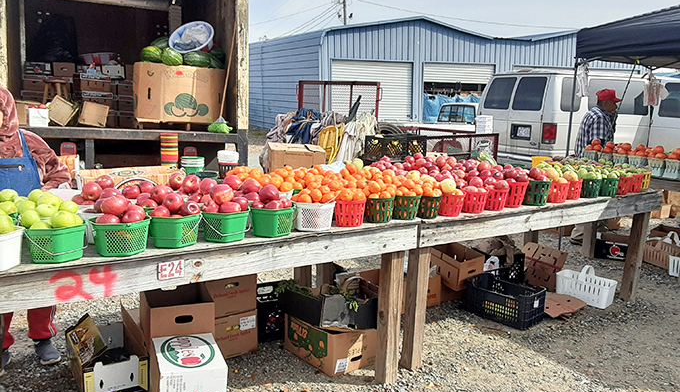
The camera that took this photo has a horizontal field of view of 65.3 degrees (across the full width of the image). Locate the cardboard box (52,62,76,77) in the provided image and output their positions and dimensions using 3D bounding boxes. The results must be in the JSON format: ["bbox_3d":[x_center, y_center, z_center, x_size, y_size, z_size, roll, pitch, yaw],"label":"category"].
[{"bbox_3d":[-3.780,-1.730,7.250,0.265,0.183,0.380,-4,12,-27],"label":"cardboard box"}]

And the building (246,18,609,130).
[{"bbox_3d":[3.840,-4.854,22.294,14.200,3.780,8.500,-5,13,-27],"label":"building"}]

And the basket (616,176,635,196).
[{"bbox_3d":[2.330,-0.092,4.392,0.163,0.147,0.163,-5,12,-32],"label":"basket"}]

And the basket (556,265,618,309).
[{"bbox_3d":[1.900,0.667,4.070,0.175,0.255,0.400,-8,13,-39],"label":"basket"}]

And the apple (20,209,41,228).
[{"bbox_3d":[-1.319,0.096,2.260,0.080,0.077,0.080,-6,13,-30],"label":"apple"}]

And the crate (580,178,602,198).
[{"bbox_3d":[1.941,-0.063,4.072,0.160,0.140,0.160,-5,13,-33],"label":"crate"}]

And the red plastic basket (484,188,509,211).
[{"bbox_3d":[0.925,0.012,3.175,0.160,0.130,0.160,-5,12,-31],"label":"red plastic basket"}]

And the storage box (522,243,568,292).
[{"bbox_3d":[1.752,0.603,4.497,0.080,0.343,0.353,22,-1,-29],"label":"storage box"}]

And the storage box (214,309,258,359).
[{"bbox_3d":[-0.768,0.796,3.319,0.338,0.230,0.431,-6,13,-35],"label":"storage box"}]

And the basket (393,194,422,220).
[{"bbox_3d":[0.398,0.060,3.112,0.163,0.140,0.163,-5,13,-33],"label":"basket"}]

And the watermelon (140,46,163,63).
[{"bbox_3d":[-2.221,-1.667,6.250,0.260,0.220,0.240,-3,12,-19],"label":"watermelon"}]

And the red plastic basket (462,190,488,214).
[{"bbox_3d":[0.814,0.024,3.166,0.160,0.133,0.160,4,12,14],"label":"red plastic basket"}]

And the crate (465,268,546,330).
[{"bbox_3d":[1.270,0.790,4.045,0.320,0.251,0.473,-7,14,-41],"label":"crate"}]

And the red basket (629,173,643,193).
[{"bbox_3d":[2.491,-0.109,4.517,0.163,0.147,0.163,-5,12,-32],"label":"red basket"}]

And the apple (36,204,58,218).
[{"bbox_3d":[-1.320,0.077,2.390,0.088,0.080,0.088,-5,13,-26],"label":"apple"}]

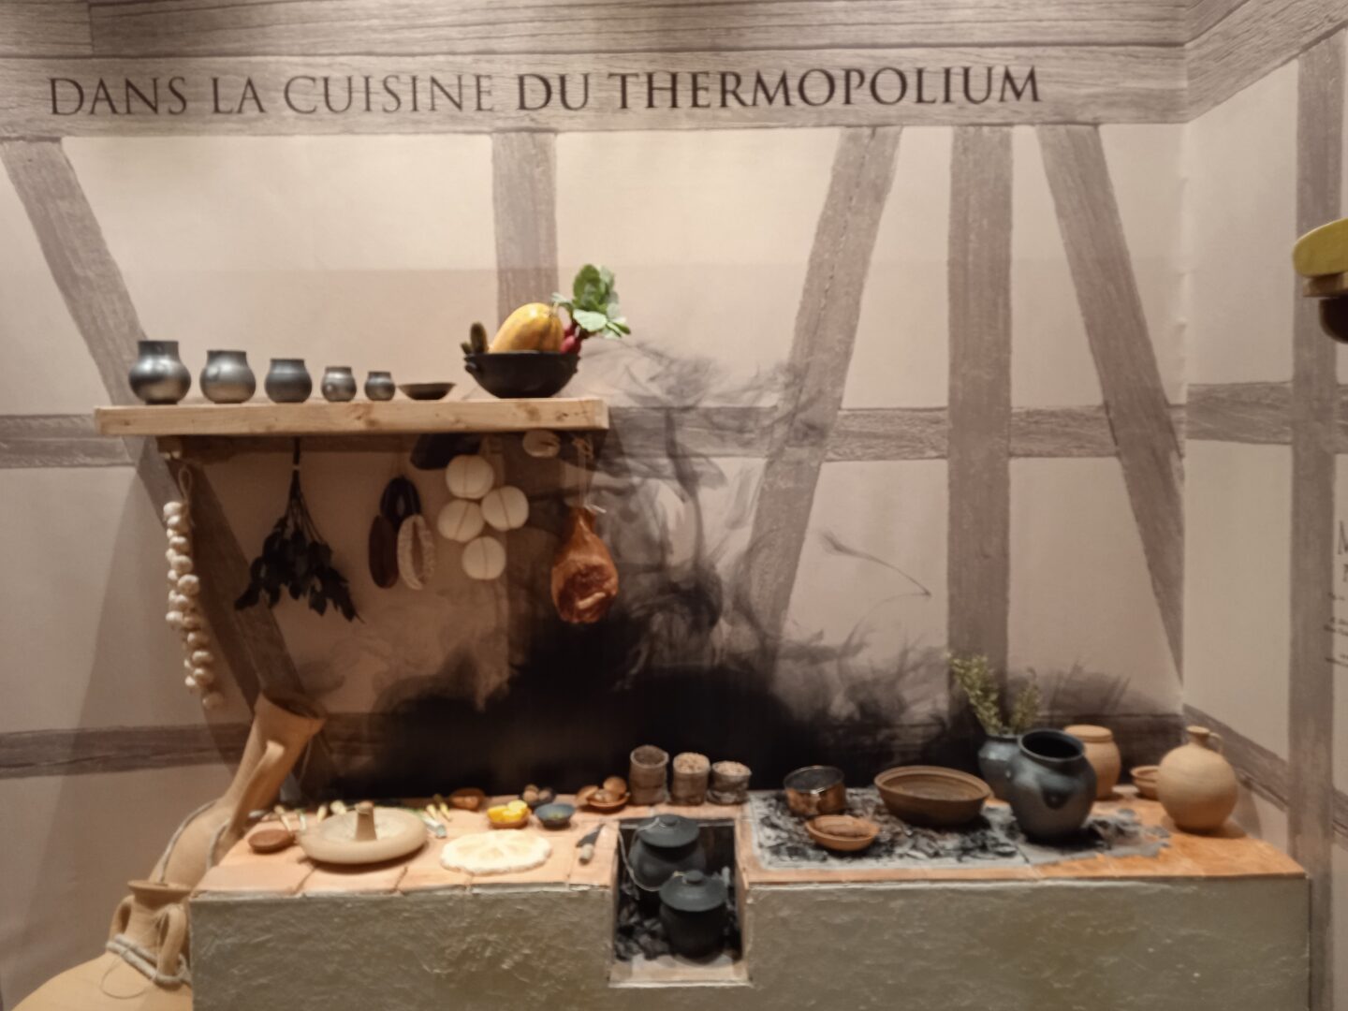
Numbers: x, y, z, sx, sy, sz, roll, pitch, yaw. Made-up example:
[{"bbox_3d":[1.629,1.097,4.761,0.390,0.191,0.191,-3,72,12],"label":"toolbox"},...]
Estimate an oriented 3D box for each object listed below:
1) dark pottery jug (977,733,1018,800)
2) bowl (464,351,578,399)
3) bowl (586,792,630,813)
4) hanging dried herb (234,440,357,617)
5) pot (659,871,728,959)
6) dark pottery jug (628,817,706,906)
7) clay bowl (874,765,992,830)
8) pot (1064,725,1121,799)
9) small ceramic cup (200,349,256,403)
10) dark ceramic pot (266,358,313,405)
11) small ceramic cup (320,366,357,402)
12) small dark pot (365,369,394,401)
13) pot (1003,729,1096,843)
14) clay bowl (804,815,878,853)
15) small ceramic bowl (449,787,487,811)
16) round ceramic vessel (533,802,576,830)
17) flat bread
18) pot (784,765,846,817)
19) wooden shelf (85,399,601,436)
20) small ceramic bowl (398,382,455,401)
[{"bbox_3d":[0.802,0.632,2.611,0.145,0.150,0.145,-1,5,1],"label":"dark pottery jug"},{"bbox_3d":[-0.340,-0.290,2.439,0.257,0.106,0.242,-1,5,0],"label":"bowl"},{"bbox_3d":[-0.155,0.698,2.570,0.101,0.027,0.101,-1,5,0],"label":"bowl"},{"bbox_3d":[-0.968,0.069,2.804,0.315,0.455,0.170,-1,5,-1],"label":"hanging dried herb"},{"bbox_3d":[0.046,0.937,2.517,0.159,0.179,0.159,-1,5,0],"label":"pot"},{"bbox_3d":[-0.016,0.864,2.666,0.189,0.206,0.189,-1,5,-1],"label":"dark pottery jug"},{"bbox_3d":[0.589,0.672,2.487,0.262,0.072,0.262,-1,5,1],"label":"clay bowl"},{"bbox_3d":[1.101,0.683,2.899,0.162,0.166,0.162,-1,5,0],"label":"pot"},{"bbox_3d":[-1.003,-0.289,2.450,0.117,0.124,0.117,-1,5,0],"label":"small ceramic cup"},{"bbox_3d":[-0.865,-0.278,2.447,0.105,0.103,0.105,-1,5,1],"label":"dark ceramic pot"},{"bbox_3d":[-0.752,-0.271,2.450,0.080,0.081,0.080,2,6,31],"label":"small ceramic cup"},{"bbox_3d":[-0.661,-0.270,2.450,0.069,0.070,0.069,-1,5,1],"label":"small dark pot"},{"bbox_3d":[0.804,0.603,2.330,0.180,0.213,0.180,1,9,1],"label":"pot"},{"bbox_3d":[0.359,0.708,2.328,0.154,0.037,0.154,-1,5,1],"label":"clay bowl"},{"bbox_3d":[-0.494,0.706,2.621,0.088,0.037,0.088,-1,5,0],"label":"small ceramic bowl"},{"bbox_3d":[-0.302,0.793,2.774,0.101,0.032,0.101,-1,5,-1],"label":"round ceramic vessel"},{"bbox_3d":[-0.383,0.738,2.343,0.235,0.020,0.210,-1,5,1],"label":"flat bread"},{"bbox_3d":[0.328,0.660,2.514,0.140,0.070,0.140,-6,9,1],"label":"pot"},{"bbox_3d":[-0.692,-0.198,2.472,1.073,0.060,0.290,-1,5,1],"label":"wooden shelf"},{"bbox_3d":[-0.554,-0.254,2.445,0.131,0.041,0.131,-1,5,0],"label":"small ceramic bowl"}]

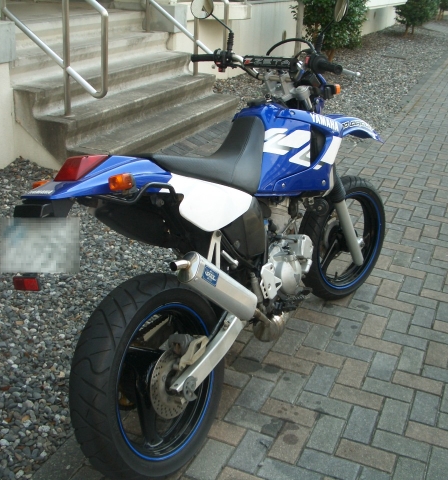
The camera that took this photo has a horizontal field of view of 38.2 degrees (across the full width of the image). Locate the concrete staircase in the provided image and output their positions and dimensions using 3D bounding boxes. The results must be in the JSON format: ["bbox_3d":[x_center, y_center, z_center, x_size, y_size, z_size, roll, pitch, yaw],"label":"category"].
[{"bbox_3d":[-0.961,-1.510,5.651,1.430,1.050,2.420,12,25,20],"label":"concrete staircase"}]

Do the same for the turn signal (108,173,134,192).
[{"bbox_3d":[-0.249,-0.139,1.580,0.050,0.043,0.046,4,19,33],"label":"turn signal"}]

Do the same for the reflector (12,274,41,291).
[{"bbox_3d":[-0.465,0.103,1.524,0.076,0.034,0.014,4,19,33],"label":"reflector"}]

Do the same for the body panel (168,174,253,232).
[{"bbox_3d":[-0.023,-0.128,1.943,0.070,0.190,0.340,4,19,33],"label":"body panel"}]

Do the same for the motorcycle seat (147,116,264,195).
[{"bbox_3d":[-0.057,-0.256,2.117,0.250,0.250,0.560,4,19,33],"label":"motorcycle seat"}]

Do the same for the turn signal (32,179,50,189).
[{"bbox_3d":[-0.481,-0.147,1.733,0.050,0.043,0.046,4,19,33],"label":"turn signal"}]

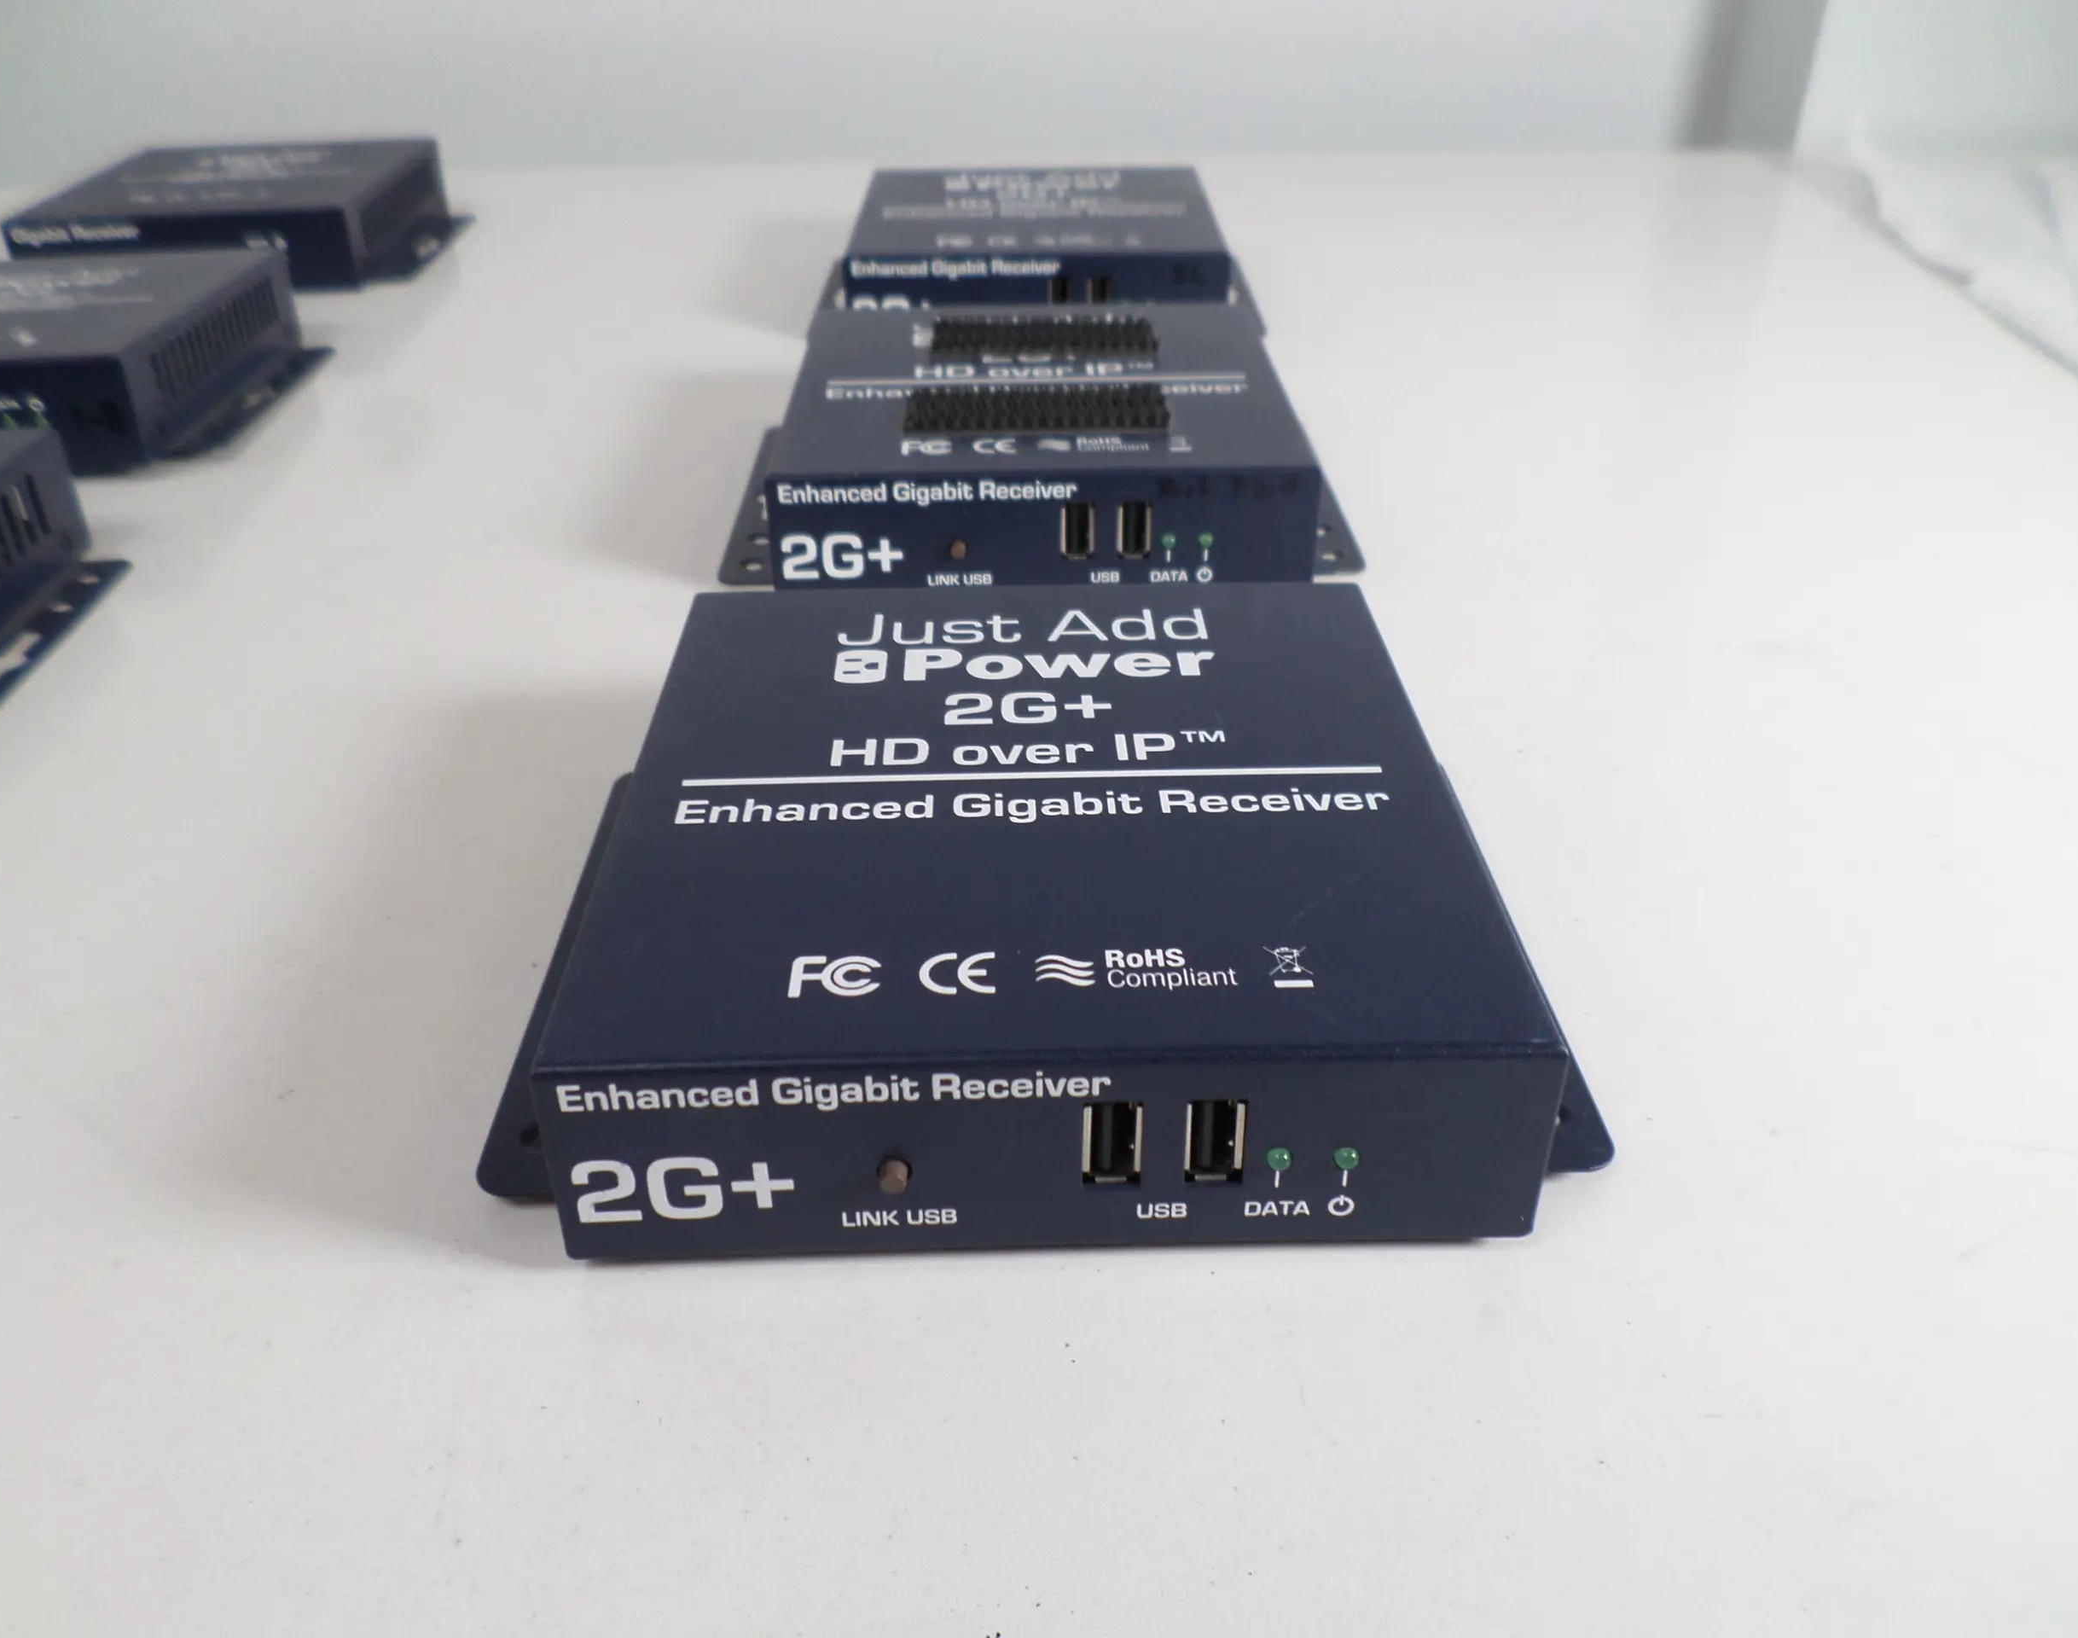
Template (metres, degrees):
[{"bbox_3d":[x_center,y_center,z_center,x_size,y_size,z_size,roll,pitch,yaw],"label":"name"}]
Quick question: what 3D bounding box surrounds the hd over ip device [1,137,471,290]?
[{"bbox_3d":[-0.327,-0.248,0.652,0.142,0.033,0.135,-3,33,-3],"label":"hd over ip device"}]

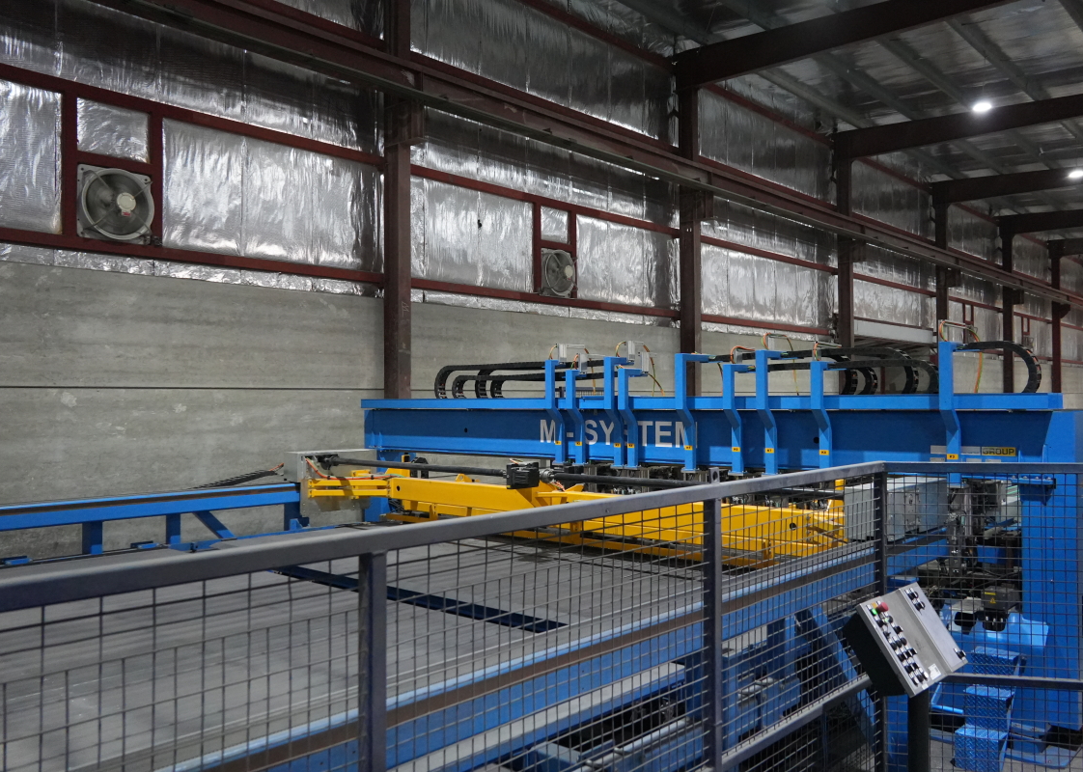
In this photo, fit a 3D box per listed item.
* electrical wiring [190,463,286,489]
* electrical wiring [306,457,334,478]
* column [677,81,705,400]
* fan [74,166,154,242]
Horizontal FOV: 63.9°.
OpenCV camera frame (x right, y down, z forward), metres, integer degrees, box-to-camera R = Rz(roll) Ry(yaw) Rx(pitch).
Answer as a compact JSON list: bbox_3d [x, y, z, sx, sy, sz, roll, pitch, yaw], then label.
[{"bbox_3d":[-2.993,0.895,8.618,0.130,0.200,0.983,-1,-1,43],"label":"electrical wiring"},{"bbox_3d":[-2.264,0.840,8.838,0.310,0.220,0.080,0,-1,-20],"label":"electrical wiring"},{"bbox_3d":[2.769,-1.595,16.169,0.280,8.056,0.220,-1,-1,43],"label":"column"},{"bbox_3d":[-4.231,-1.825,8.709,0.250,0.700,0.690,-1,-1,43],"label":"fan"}]

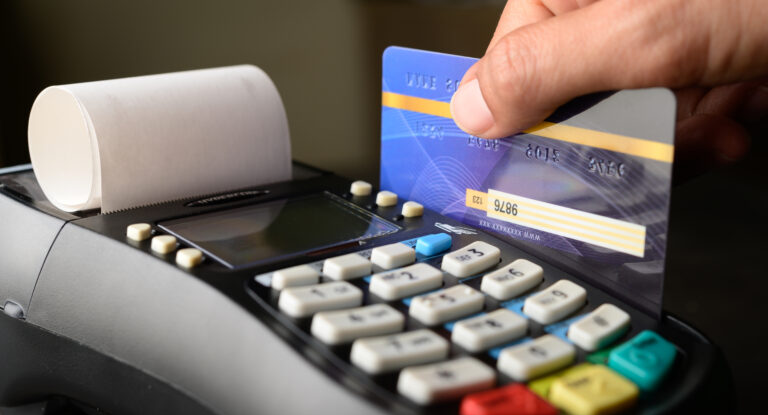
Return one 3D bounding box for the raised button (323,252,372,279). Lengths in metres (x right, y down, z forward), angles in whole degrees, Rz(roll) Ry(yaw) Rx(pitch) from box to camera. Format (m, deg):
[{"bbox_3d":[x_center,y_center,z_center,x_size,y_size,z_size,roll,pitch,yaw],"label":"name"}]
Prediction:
[{"bbox_3d":[-0.008,0.013,0.280,0.010,0.003,0.006,-11,27,-42],"label":"raised button"}]

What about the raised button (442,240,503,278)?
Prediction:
[{"bbox_3d":[0.019,0.011,0.281,0.007,0.004,0.016,22,25,33],"label":"raised button"}]

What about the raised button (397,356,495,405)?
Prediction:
[{"bbox_3d":[0.012,0.032,0.241,0.018,0.003,0.009,-7,25,-33],"label":"raised button"}]

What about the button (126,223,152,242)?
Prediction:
[{"bbox_3d":[-0.054,0.005,0.284,0.004,0.003,0.005,-12,26,-43],"label":"button"}]

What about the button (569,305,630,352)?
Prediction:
[{"bbox_3d":[0.043,0.024,0.257,0.007,0.004,0.016,22,25,33],"label":"button"}]

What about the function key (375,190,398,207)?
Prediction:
[{"bbox_3d":[0.001,-0.002,0.330,0.006,0.002,0.004,-12,26,-40],"label":"function key"}]

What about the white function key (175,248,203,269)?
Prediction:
[{"bbox_3d":[-0.043,0.010,0.281,0.006,0.002,0.004,-12,26,-40],"label":"white function key"}]

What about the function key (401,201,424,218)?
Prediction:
[{"bbox_3d":[0.007,0.000,0.324,0.006,0.002,0.004,-12,26,-40],"label":"function key"}]

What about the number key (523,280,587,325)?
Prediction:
[{"bbox_3d":[0.036,0.019,0.265,0.007,0.004,0.016,22,25,33],"label":"number key"}]

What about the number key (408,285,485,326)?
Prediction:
[{"bbox_3d":[0.013,0.019,0.257,0.016,0.004,0.007,-10,27,-38],"label":"number key"}]

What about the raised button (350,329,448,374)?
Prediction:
[{"bbox_3d":[0.003,0.027,0.250,0.019,0.003,0.009,-8,26,-35],"label":"raised button"}]

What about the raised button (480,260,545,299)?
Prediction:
[{"bbox_3d":[0.029,0.016,0.286,0.009,0.003,0.016,20,23,25],"label":"raised button"}]

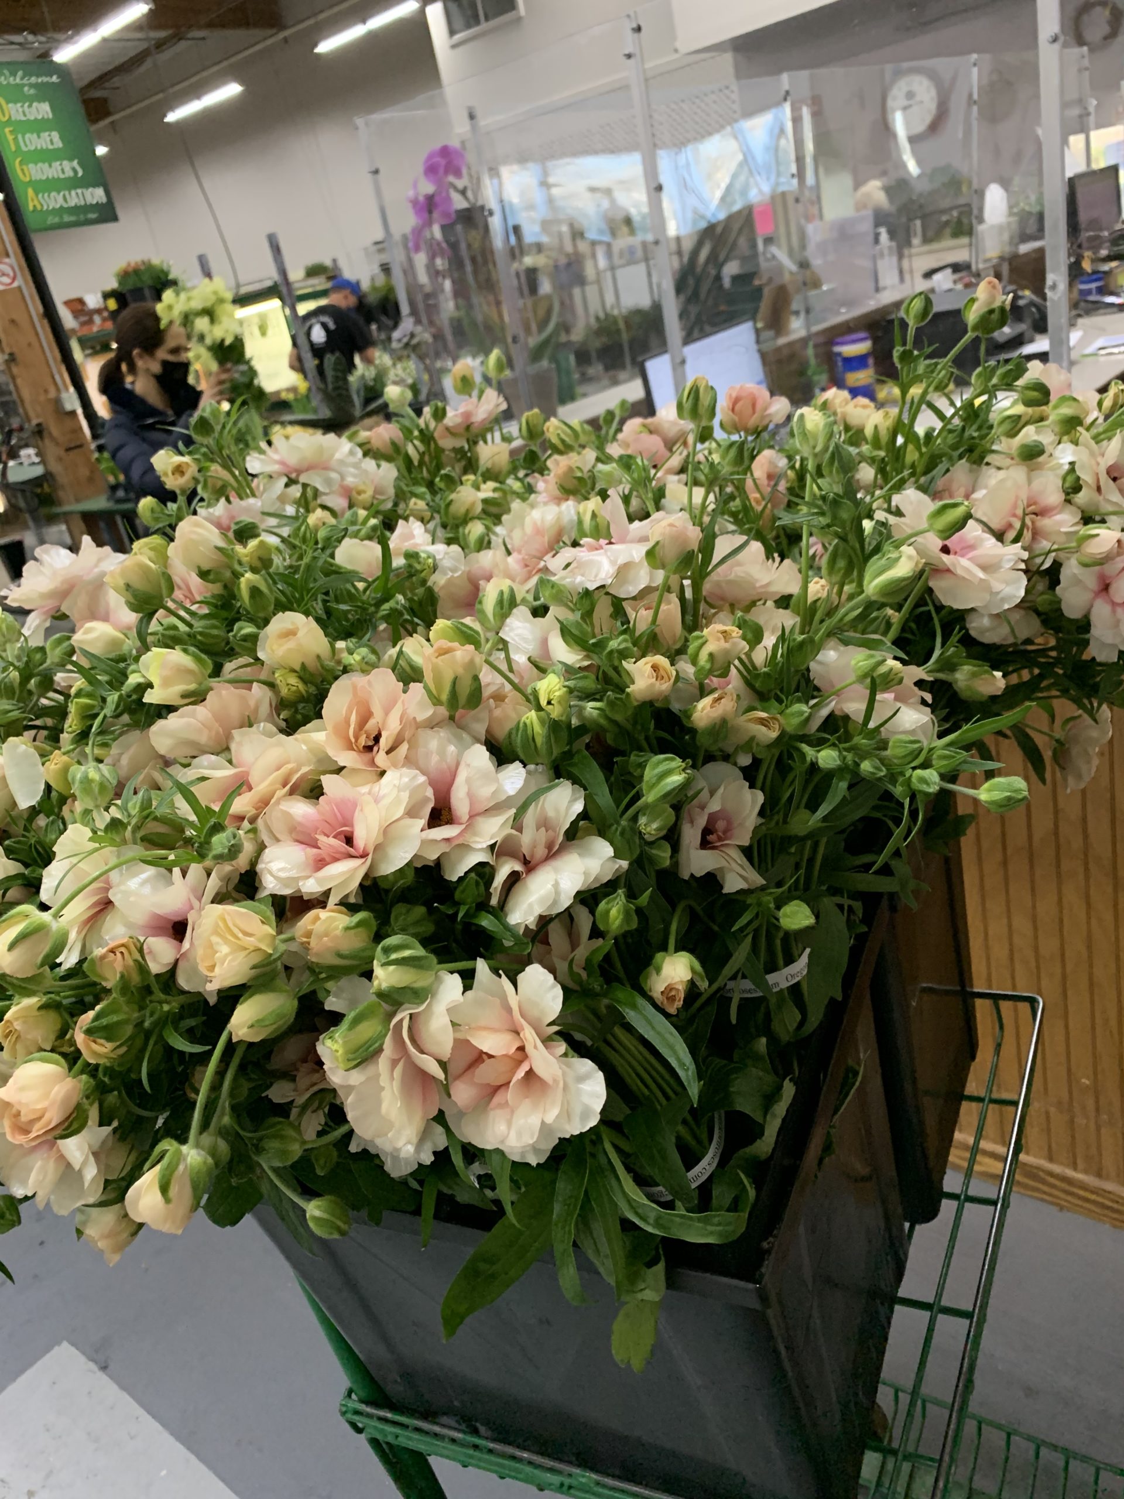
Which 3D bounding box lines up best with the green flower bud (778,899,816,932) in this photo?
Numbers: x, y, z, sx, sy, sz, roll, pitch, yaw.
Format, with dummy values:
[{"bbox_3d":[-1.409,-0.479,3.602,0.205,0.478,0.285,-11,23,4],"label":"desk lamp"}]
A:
[{"bbox_3d":[0.127,0.090,0.610,0.019,0.016,0.016,16,3,15],"label":"green flower bud"}]

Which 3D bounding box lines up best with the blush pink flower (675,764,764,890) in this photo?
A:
[{"bbox_3d":[0.094,0.046,0.670,0.055,0.070,0.045,-19,-3,-21],"label":"blush pink flower"}]

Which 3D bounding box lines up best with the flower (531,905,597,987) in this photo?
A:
[{"bbox_3d":[0.001,0.096,0.560,0.037,0.044,0.032,-1,6,14],"label":"flower"}]

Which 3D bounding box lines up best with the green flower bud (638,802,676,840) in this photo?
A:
[{"bbox_3d":[0.049,0.036,0.580,0.022,0.020,0.020,-50,0,-38],"label":"green flower bud"}]

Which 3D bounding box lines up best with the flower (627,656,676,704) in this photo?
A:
[{"bbox_3d":[0.054,-0.043,0.680,0.030,0.030,0.031,-51,0,-40],"label":"flower"}]

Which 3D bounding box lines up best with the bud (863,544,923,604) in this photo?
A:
[{"bbox_3d":[0.185,-0.098,0.630,0.037,0.026,0.026,-34,0,24],"label":"bud"}]

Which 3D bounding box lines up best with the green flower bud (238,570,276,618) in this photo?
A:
[{"bbox_3d":[-0.193,-0.098,0.710,0.022,0.030,0.022,-17,12,-12],"label":"green flower bud"}]

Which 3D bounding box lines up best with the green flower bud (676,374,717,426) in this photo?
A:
[{"bbox_3d":[0.095,-0.245,0.790,0.028,0.036,0.028,-8,20,9],"label":"green flower bud"}]

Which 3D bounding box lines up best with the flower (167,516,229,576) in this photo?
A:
[{"bbox_3d":[-0.214,-0.119,0.660,0.031,0.034,0.031,-23,12,5],"label":"flower"}]

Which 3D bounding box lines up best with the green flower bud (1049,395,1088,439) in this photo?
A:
[{"bbox_3d":[0.342,-0.225,0.760,0.029,0.026,0.026,-28,0,30],"label":"green flower bud"}]

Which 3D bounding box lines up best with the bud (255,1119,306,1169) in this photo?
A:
[{"bbox_3d":[-0.150,0.210,0.600,0.028,0.026,0.026,-24,0,-19],"label":"bud"}]

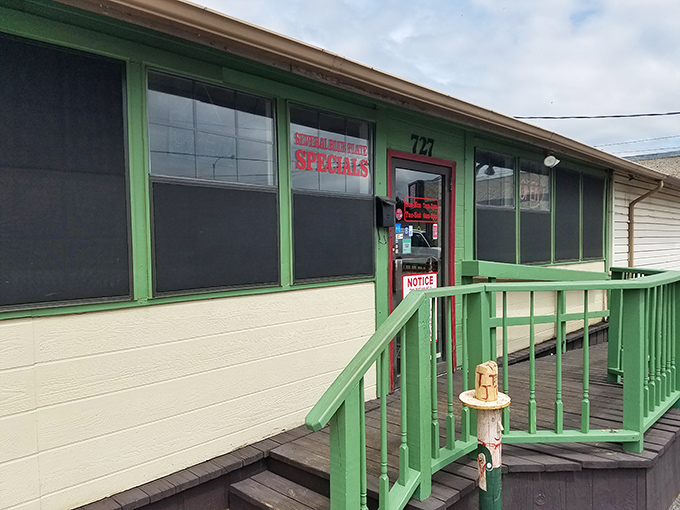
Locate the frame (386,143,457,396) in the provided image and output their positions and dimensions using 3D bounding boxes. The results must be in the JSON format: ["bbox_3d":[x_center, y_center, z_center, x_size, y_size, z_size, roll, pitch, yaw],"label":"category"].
[{"bbox_3d":[0.749,0.129,4.605,0.120,2.022,1.036,1,2,44],"label":"frame"}]

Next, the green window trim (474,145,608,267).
[{"bbox_3d":[2.830,-0.515,6.712,0.100,1.351,4.227,1,2,44],"label":"green window trim"}]

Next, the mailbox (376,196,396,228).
[{"bbox_3d":[0.378,-0.346,4.115,0.085,0.252,0.151,1,2,44],"label":"mailbox"}]

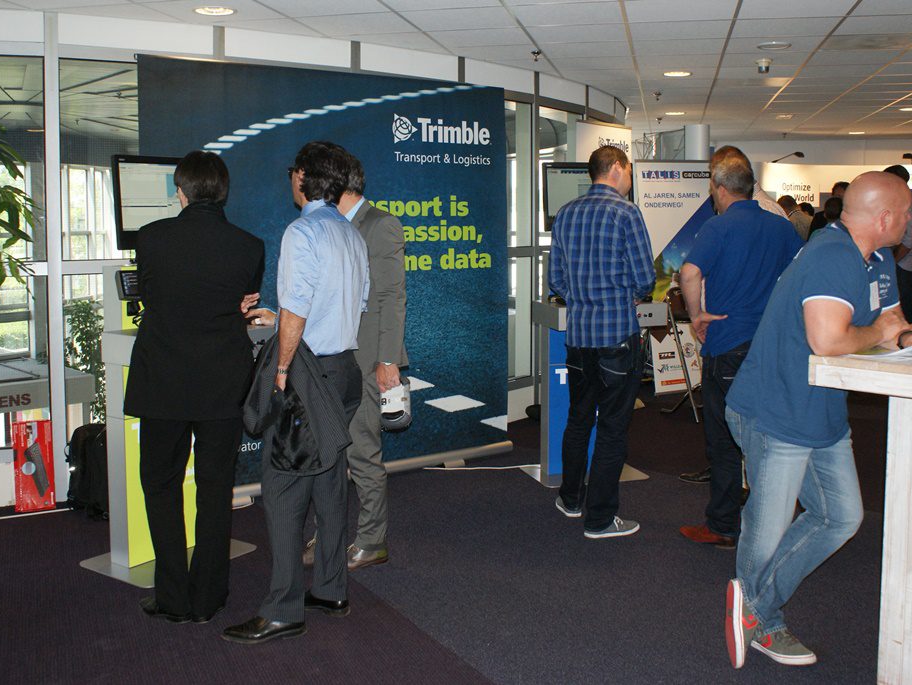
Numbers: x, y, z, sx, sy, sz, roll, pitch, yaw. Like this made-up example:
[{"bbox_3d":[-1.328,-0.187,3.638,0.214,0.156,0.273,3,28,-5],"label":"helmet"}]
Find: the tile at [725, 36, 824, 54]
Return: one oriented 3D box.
[{"bbox_3d":[2.026,-1.907,5.999,0.580,0.020,0.580,2,8,13],"label":"tile"}]

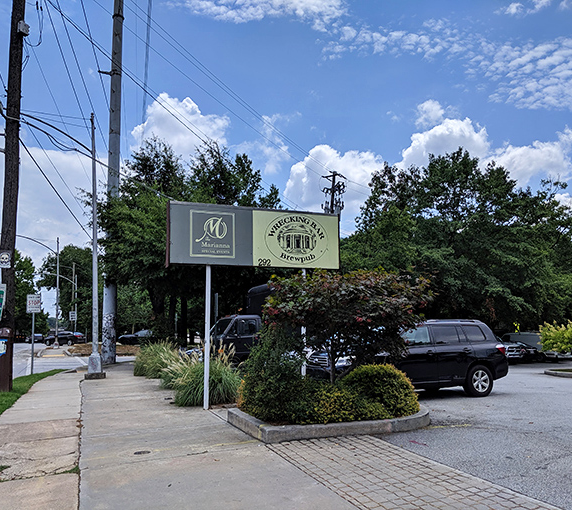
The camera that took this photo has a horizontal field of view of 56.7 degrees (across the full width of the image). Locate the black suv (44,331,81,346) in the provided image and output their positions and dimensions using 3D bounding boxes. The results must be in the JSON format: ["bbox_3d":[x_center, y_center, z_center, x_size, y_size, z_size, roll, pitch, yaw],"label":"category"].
[{"bbox_3d":[-25.775,9.753,62.000,4.700,1.700,1.880,-2,-8,3],"label":"black suv"}]

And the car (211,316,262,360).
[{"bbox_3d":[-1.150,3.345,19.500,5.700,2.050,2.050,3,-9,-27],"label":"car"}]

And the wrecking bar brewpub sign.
[{"bbox_3d":[-0.570,-0.335,11.050,3.680,1.200,0.300,2,-8,-23],"label":"wrecking bar brewpub sign"}]

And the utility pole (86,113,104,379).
[{"bbox_3d":[-6.894,-0.511,19.048,0.600,9.590,0.600,0,-8,-24],"label":"utility pole"}]

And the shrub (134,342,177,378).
[{"bbox_3d":[-4.594,3.615,18.600,1.400,1.250,1.400,2,-8,-23],"label":"shrub"}]

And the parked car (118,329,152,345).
[{"bbox_3d":[-13.433,7.813,50.000,4.700,1.450,1.830,1,-8,-16],"label":"parked car"}]

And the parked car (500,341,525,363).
[{"bbox_3d":[13.363,6.100,35.000,2.000,1.900,5.500,3,-9,-27],"label":"parked car"}]

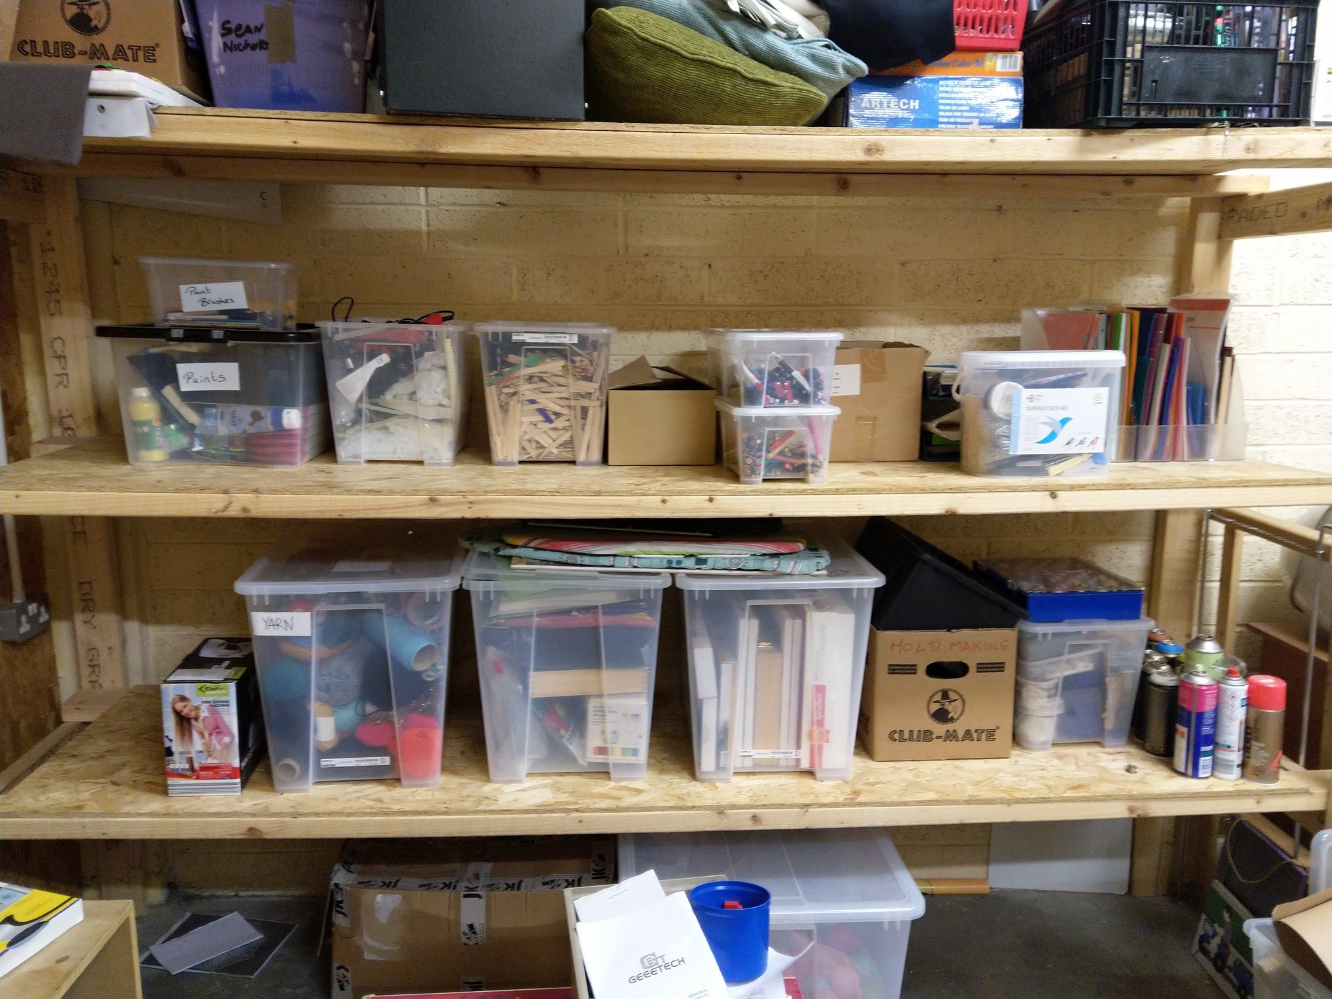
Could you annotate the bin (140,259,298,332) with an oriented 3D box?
[{"bbox_3d":[-0.931,-0.426,2.017,0.280,0.140,0.190,-2,9,-13],"label":"bin"}]

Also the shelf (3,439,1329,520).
[{"bbox_3d":[-0.003,-0.049,1.966,2.460,0.053,0.605,0,10,-3],"label":"shelf"}]

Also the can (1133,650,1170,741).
[{"bbox_3d":[1.021,0.407,2.035,0.066,0.195,0.066,0,10,0],"label":"can"}]

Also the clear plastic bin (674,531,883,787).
[{"bbox_3d":[0.196,0.287,2.036,0.389,0.422,0.566,0,10,-3],"label":"clear plastic bin"}]

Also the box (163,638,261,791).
[{"bbox_3d":[-0.864,0.415,1.882,0.131,0.218,0.263,-1,10,-8],"label":"box"}]

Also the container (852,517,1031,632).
[{"bbox_3d":[0.568,0.223,2.116,0.260,0.180,0.370,31,6,-6],"label":"container"}]

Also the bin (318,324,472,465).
[{"bbox_3d":[-0.545,-0.236,2.030,0.277,0.282,0.385,0,10,-6],"label":"bin"}]

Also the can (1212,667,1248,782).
[{"bbox_3d":[1.108,0.438,1.887,0.052,0.216,0.052,1,10,0],"label":"can"}]

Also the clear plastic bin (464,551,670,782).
[{"bbox_3d":[-0.192,0.292,2.035,0.386,0.422,0.560,0,10,-3],"label":"clear plastic bin"}]

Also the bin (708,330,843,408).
[{"bbox_3d":[0.193,-0.237,1.768,0.190,0.140,0.280,-1,8,-7],"label":"bin"}]

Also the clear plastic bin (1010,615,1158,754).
[{"bbox_3d":[0.838,0.344,2.120,0.282,0.286,0.390,0,10,-3],"label":"clear plastic bin"}]

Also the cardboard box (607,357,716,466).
[{"bbox_3d":[-0.013,-0.196,2.055,0.217,0.215,0.220,0,10,-3],"label":"cardboard box"}]

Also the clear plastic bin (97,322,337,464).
[{"bbox_3d":[-0.854,-0.217,1.960,0.408,0.264,0.330,-1,10,-5],"label":"clear plastic bin"}]

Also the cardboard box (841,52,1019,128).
[{"bbox_3d":[0.462,-0.701,1.718,0.295,0.125,0.220,0,8,-3],"label":"cardboard box"}]

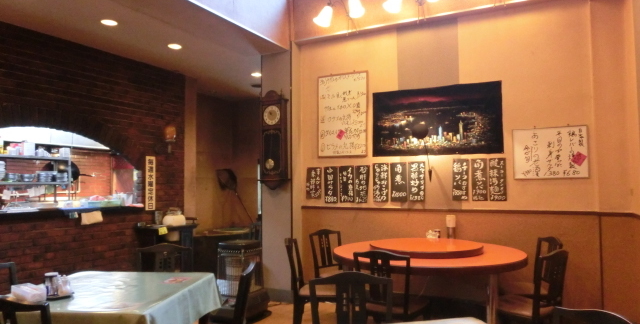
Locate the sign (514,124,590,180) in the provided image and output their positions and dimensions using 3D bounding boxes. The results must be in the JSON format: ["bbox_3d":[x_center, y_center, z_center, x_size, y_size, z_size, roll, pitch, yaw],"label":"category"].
[{"bbox_3d":[2.025,-0.075,3.903,0.595,0.455,0.020,-2,-3,27],"label":"sign"}]

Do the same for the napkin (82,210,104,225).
[{"bbox_3d":[-2.337,0.579,4.548,0.030,0.135,0.245,-2,-3,26],"label":"napkin"}]

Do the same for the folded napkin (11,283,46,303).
[{"bbox_3d":[-1.507,0.682,2.302,0.250,0.055,0.095,-3,-4,39],"label":"folded napkin"}]

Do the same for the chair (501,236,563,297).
[{"bbox_3d":[1.560,1.026,3.442,0.460,0.870,0.410,-1,-3,6],"label":"chair"}]

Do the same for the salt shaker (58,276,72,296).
[{"bbox_3d":[-1.323,0.640,2.301,0.058,0.105,0.058,-1,-3,0],"label":"salt shaker"}]

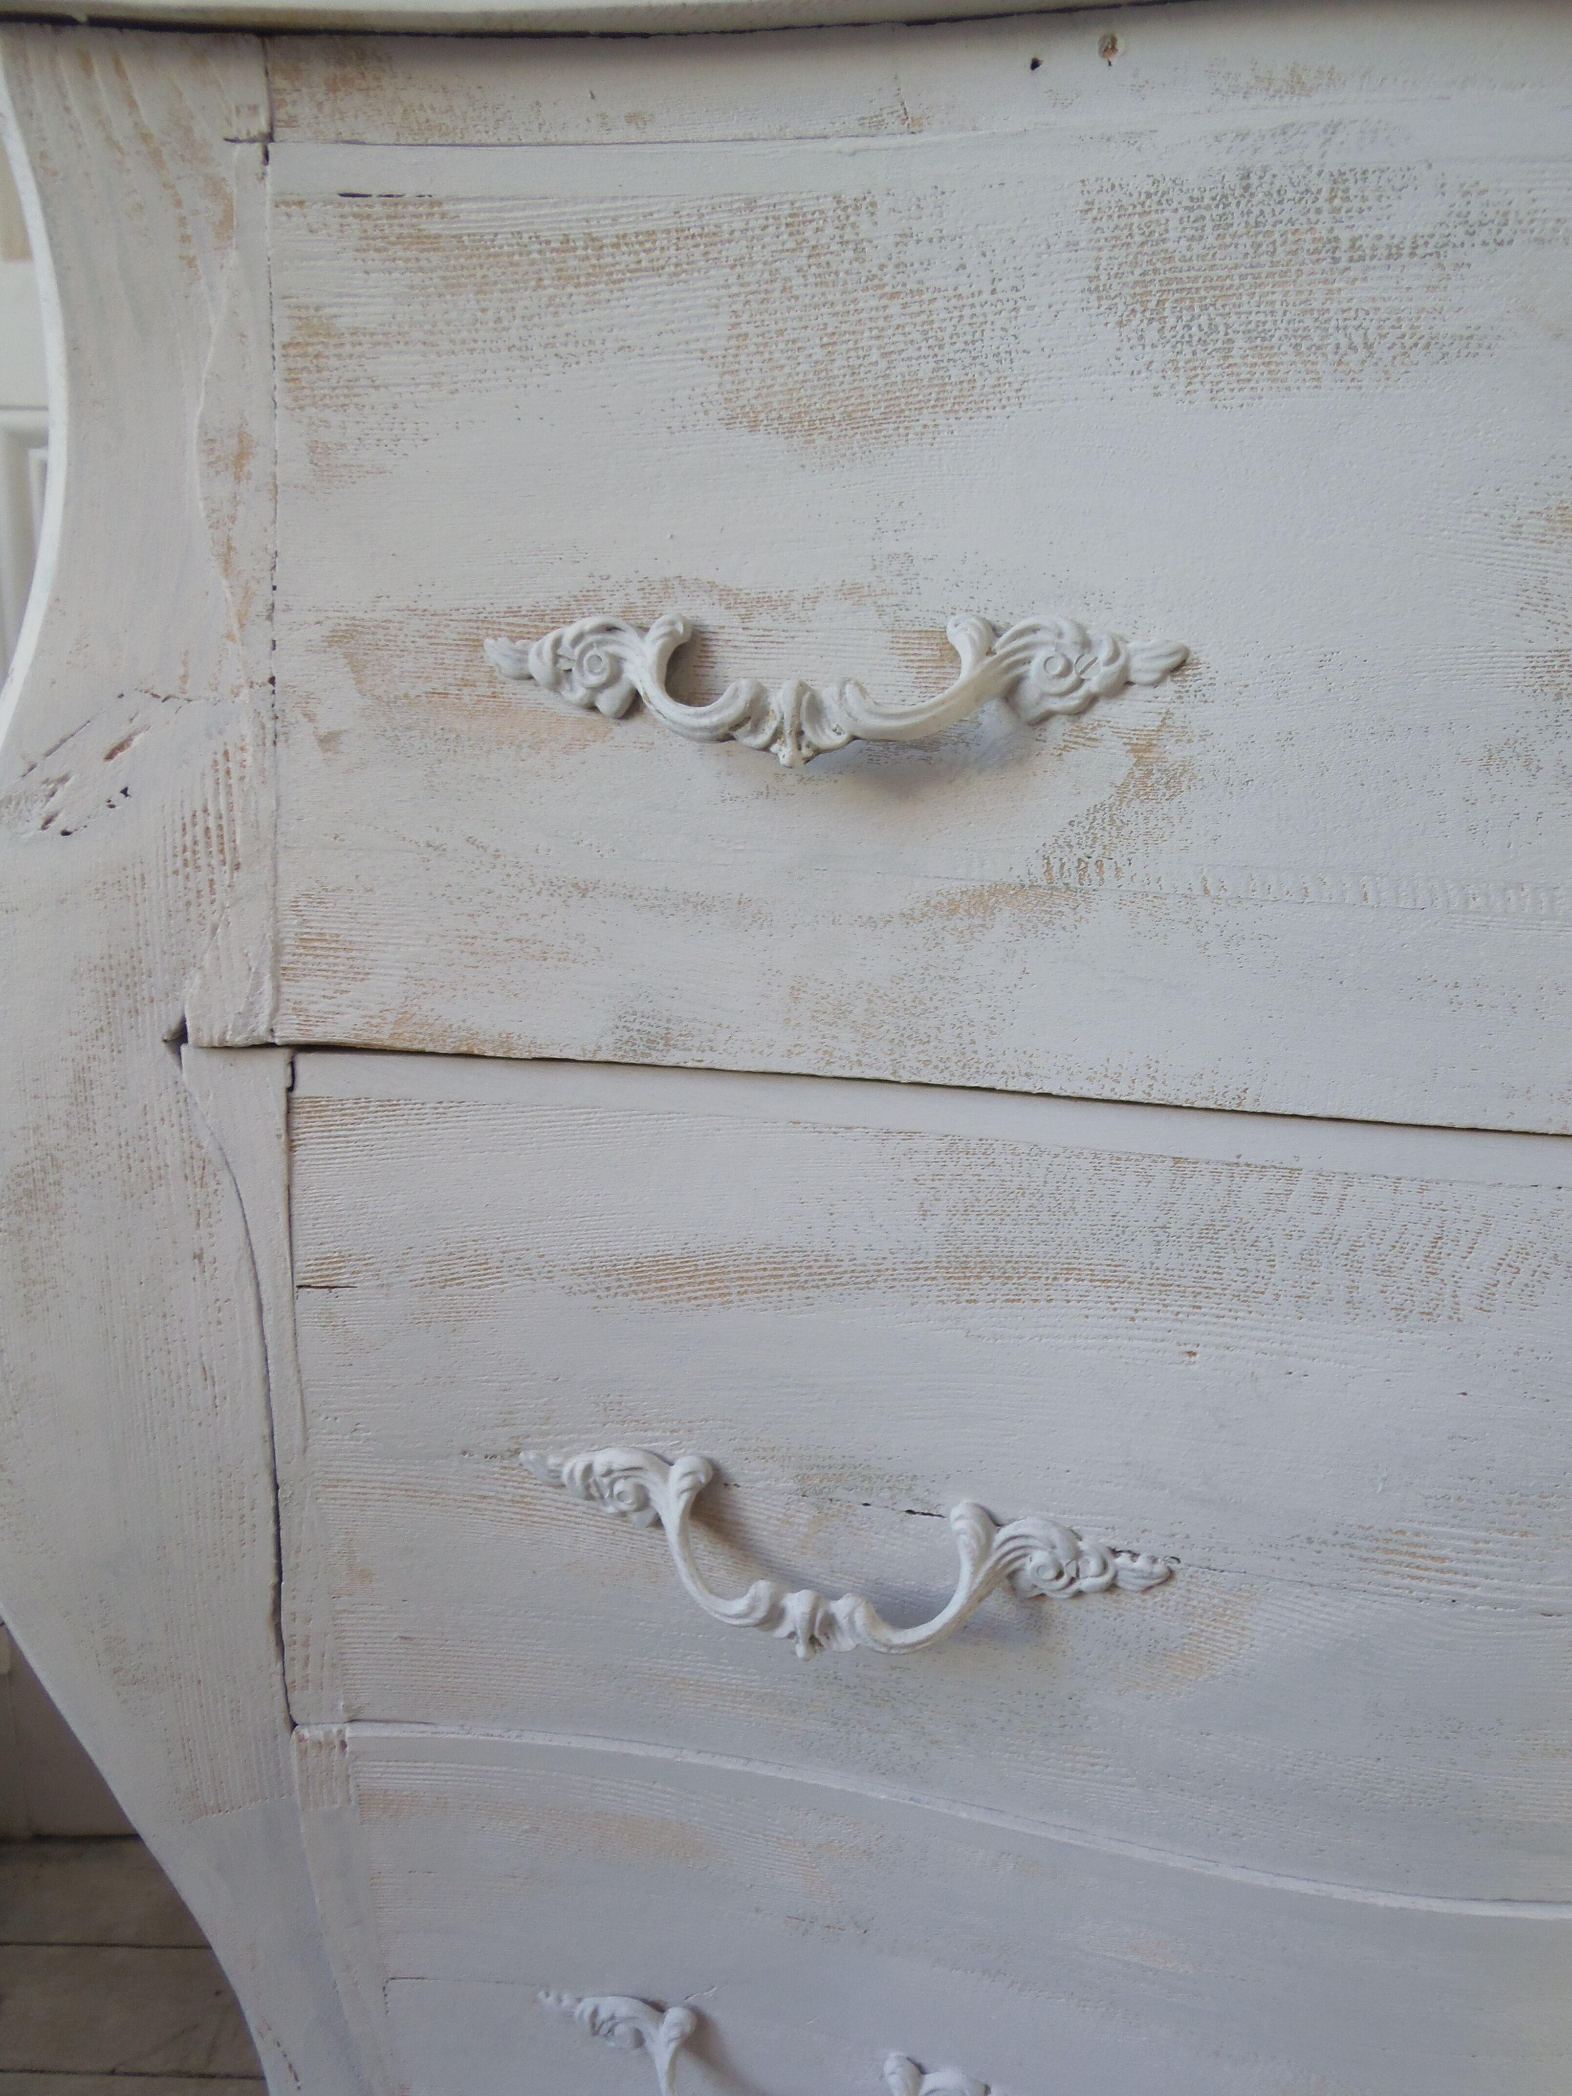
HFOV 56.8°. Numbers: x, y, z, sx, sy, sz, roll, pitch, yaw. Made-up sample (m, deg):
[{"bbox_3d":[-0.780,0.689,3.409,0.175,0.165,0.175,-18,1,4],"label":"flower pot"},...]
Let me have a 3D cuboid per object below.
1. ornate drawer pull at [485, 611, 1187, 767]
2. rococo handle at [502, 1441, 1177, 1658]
[{"bbox_3d":[0.004,-0.080,0.322,0.164,0.035,0.025,4,10,14],"label":"ornate drawer pull"},{"bbox_3d":[0.007,0.125,0.347,0.164,0.035,0.025,5,18,16],"label":"rococo handle"}]

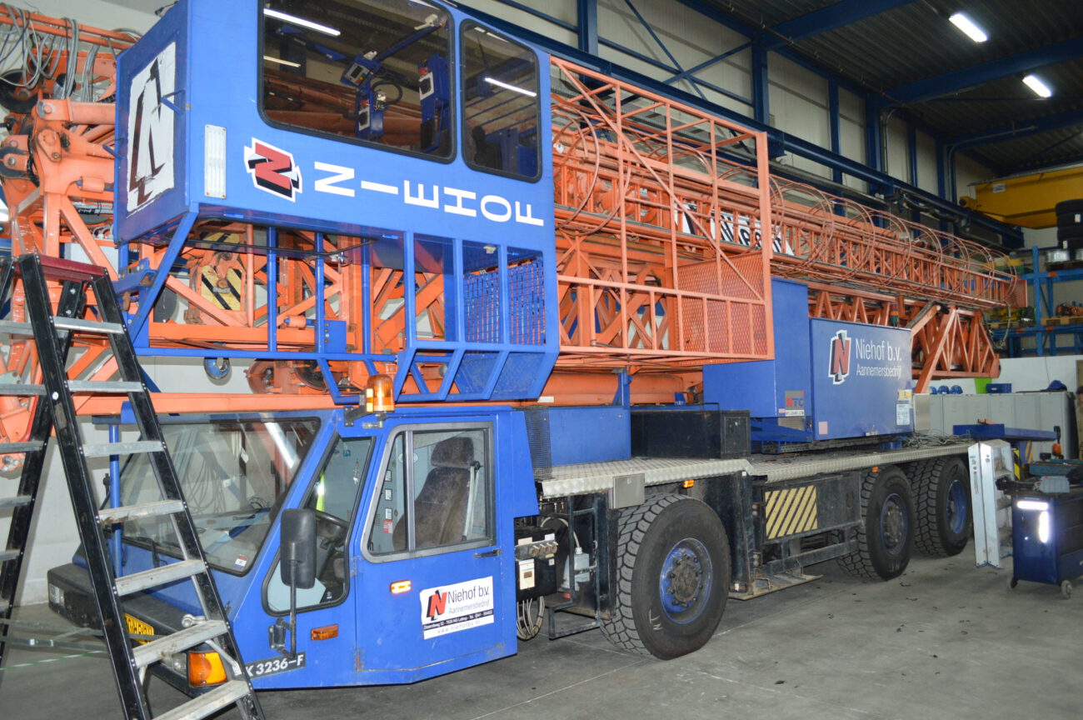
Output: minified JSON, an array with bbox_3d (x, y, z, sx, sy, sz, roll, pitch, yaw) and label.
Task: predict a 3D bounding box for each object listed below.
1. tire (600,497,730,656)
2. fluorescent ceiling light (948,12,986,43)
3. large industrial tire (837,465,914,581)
[{"bbox_3d":[0.889,1.566,5.966,1.140,1.120,0.420,2,-5,-43],"label":"tire"},{"bbox_3d":[8.540,-6.600,16.200,1.530,0.110,0.180,2,-5,-43],"label":"fluorescent ceiling light"},{"bbox_3d":[3.385,1.641,8.279,1.140,1.120,0.420,2,-5,-43],"label":"large industrial tire"}]

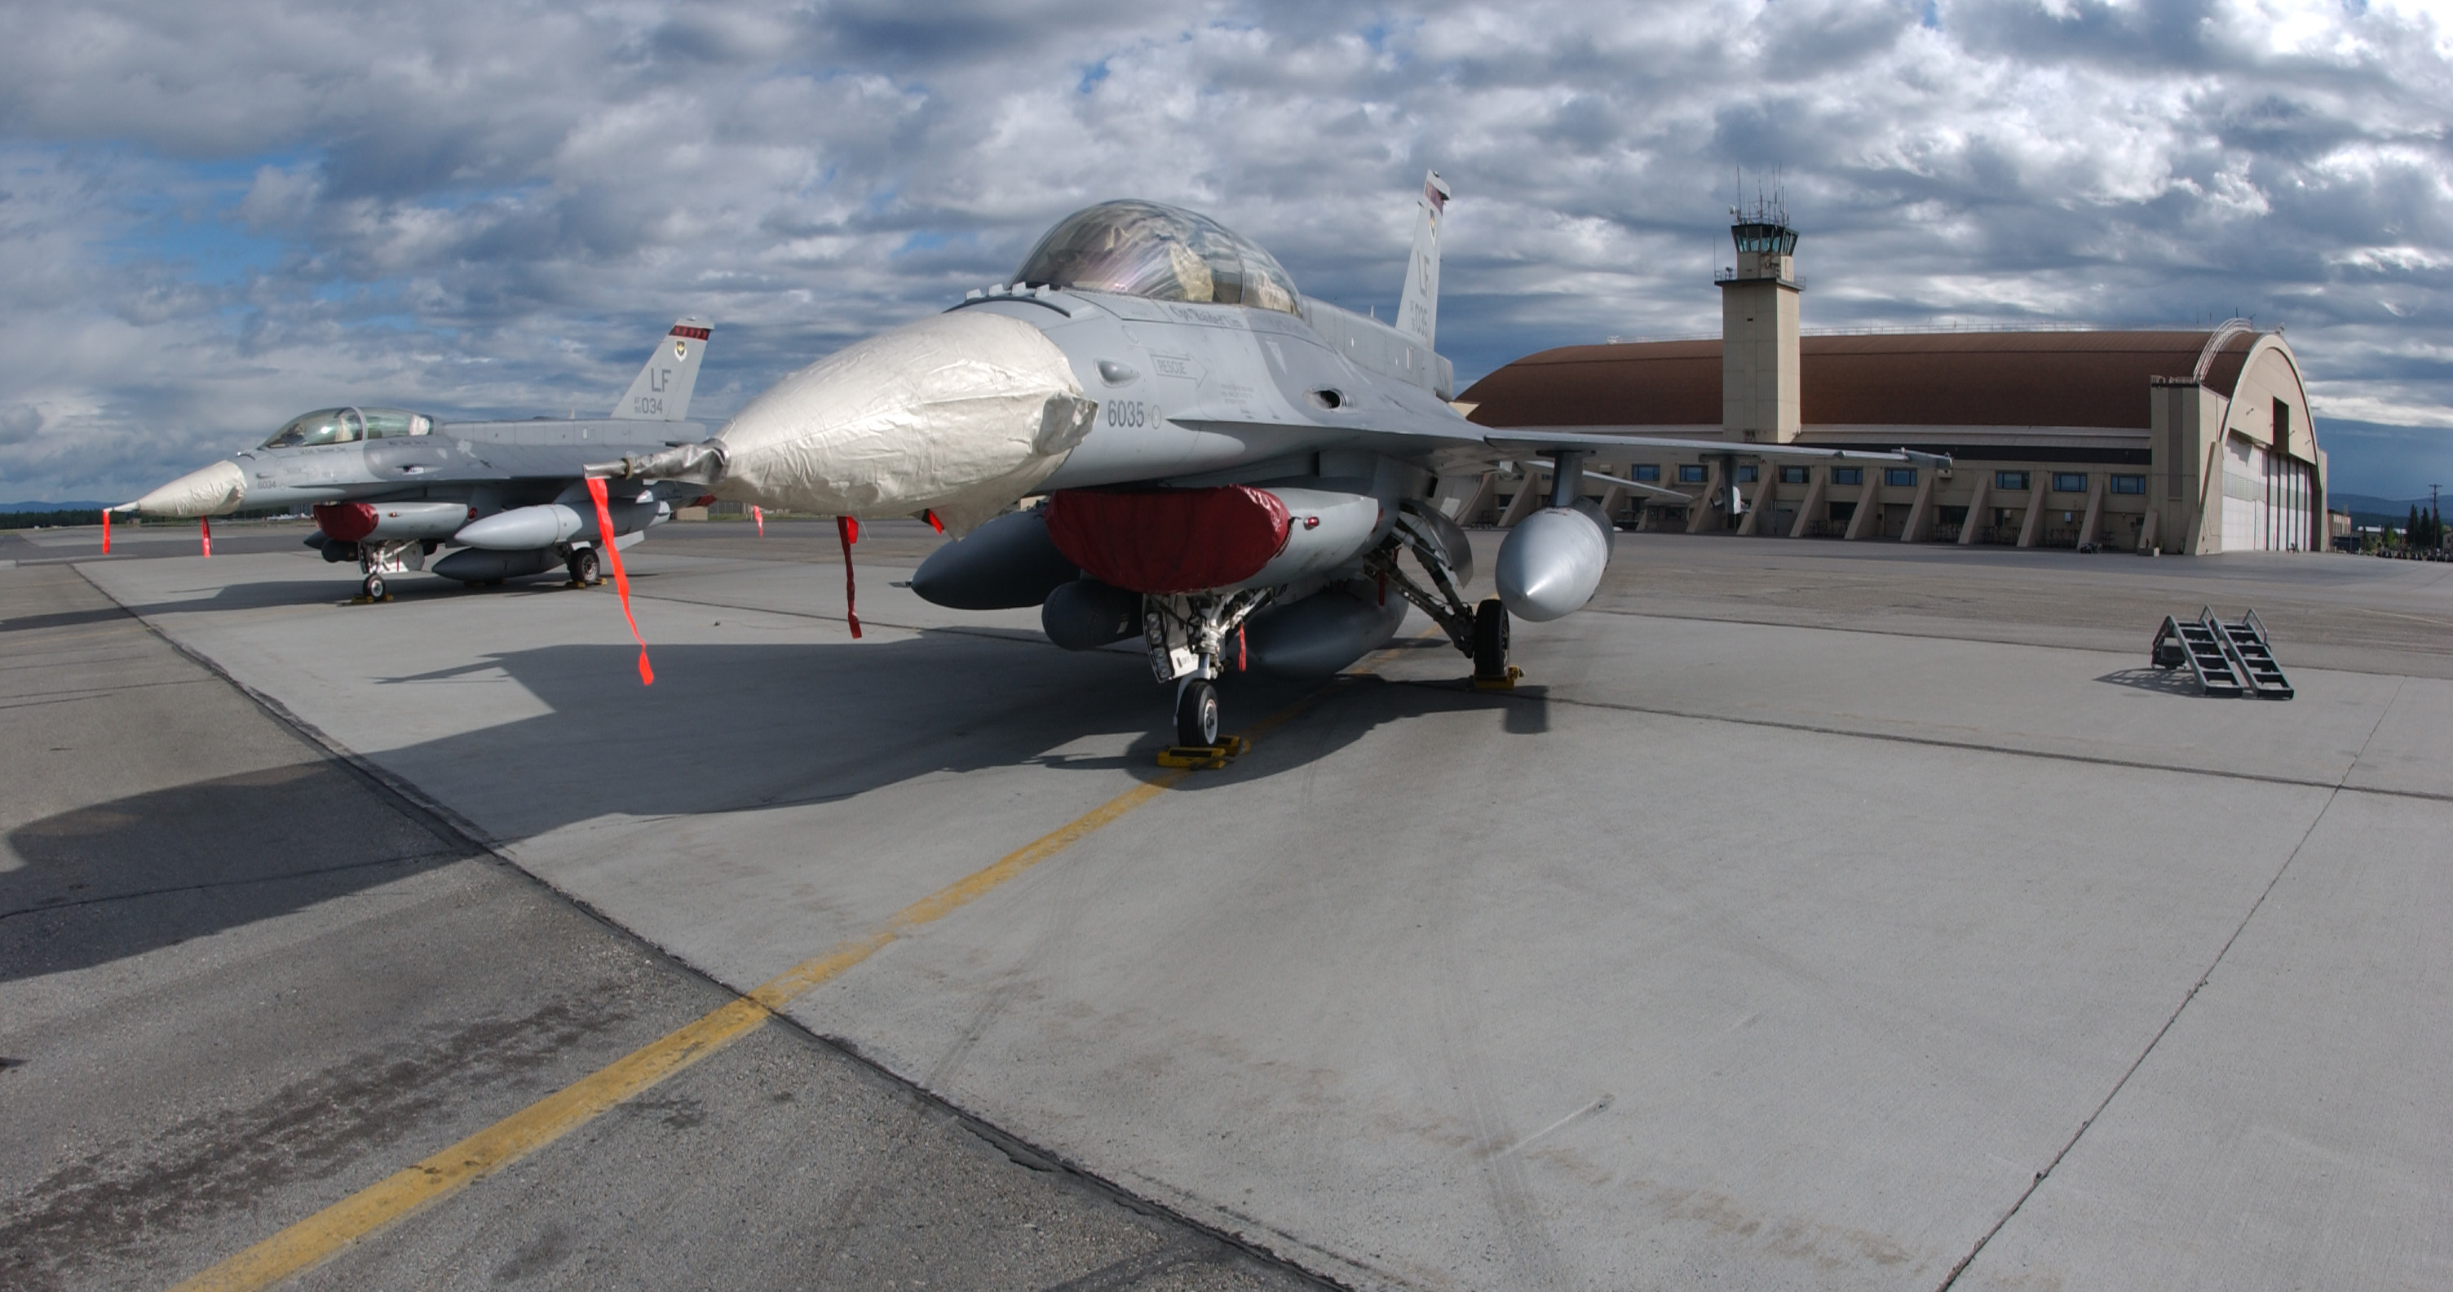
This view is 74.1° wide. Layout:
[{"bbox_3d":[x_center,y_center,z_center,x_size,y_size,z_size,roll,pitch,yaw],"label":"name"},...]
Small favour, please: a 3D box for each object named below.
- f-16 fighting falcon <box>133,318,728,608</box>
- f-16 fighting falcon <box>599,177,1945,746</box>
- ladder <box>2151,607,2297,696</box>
[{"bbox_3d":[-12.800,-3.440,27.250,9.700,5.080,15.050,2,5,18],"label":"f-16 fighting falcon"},{"bbox_3d":[0.440,-2.060,11.080,9.700,5.080,15.050,2,5,16],"label":"f-16 fighting falcon"},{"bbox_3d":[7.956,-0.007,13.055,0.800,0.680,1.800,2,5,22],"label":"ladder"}]

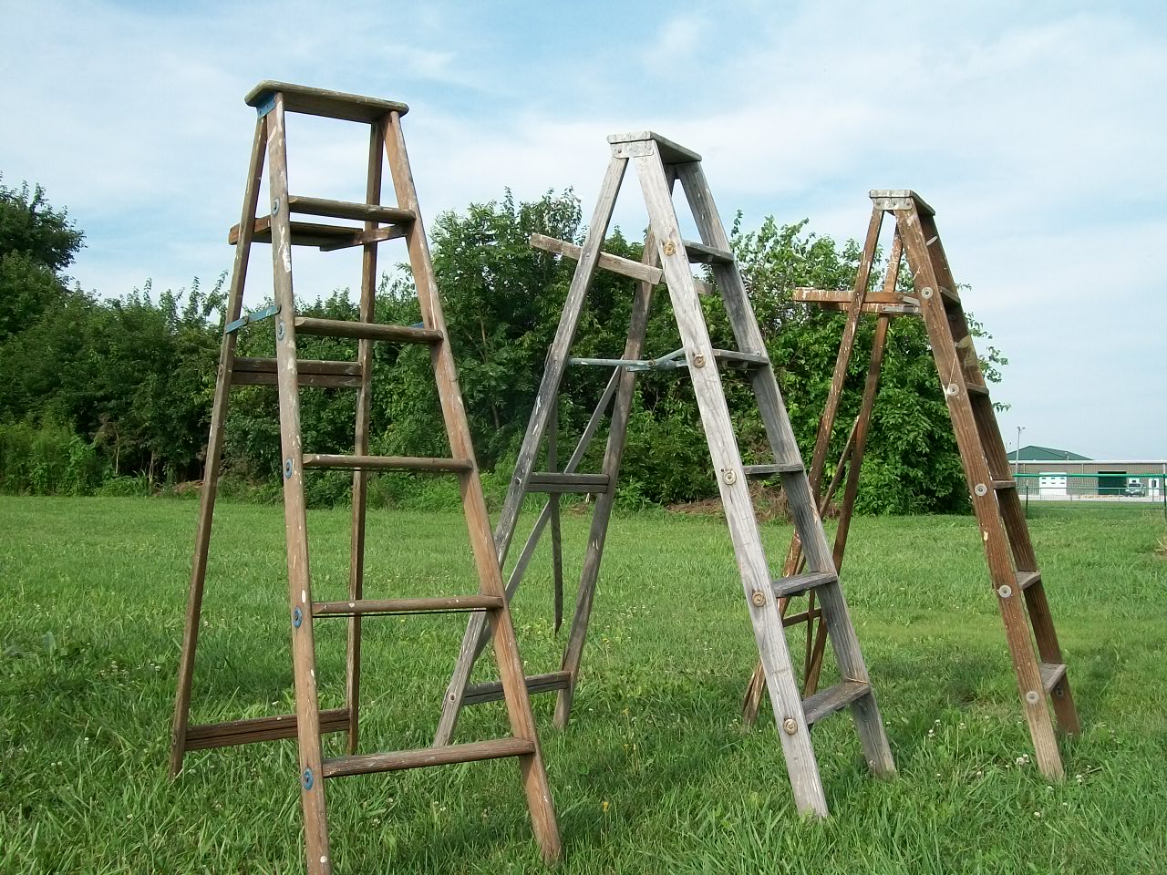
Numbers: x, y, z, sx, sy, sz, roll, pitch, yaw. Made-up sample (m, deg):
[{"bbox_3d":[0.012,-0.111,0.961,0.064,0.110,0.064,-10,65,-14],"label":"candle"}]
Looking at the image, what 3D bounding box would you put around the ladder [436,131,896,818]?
[{"bbox_3d":[0.221,0.045,3.324,1.131,1.694,0.569,0,-2,30],"label":"ladder"}]

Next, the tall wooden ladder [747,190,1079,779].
[{"bbox_3d":[1.060,0.097,3.890,0.955,1.714,0.568,0,-2,27],"label":"tall wooden ladder"}]

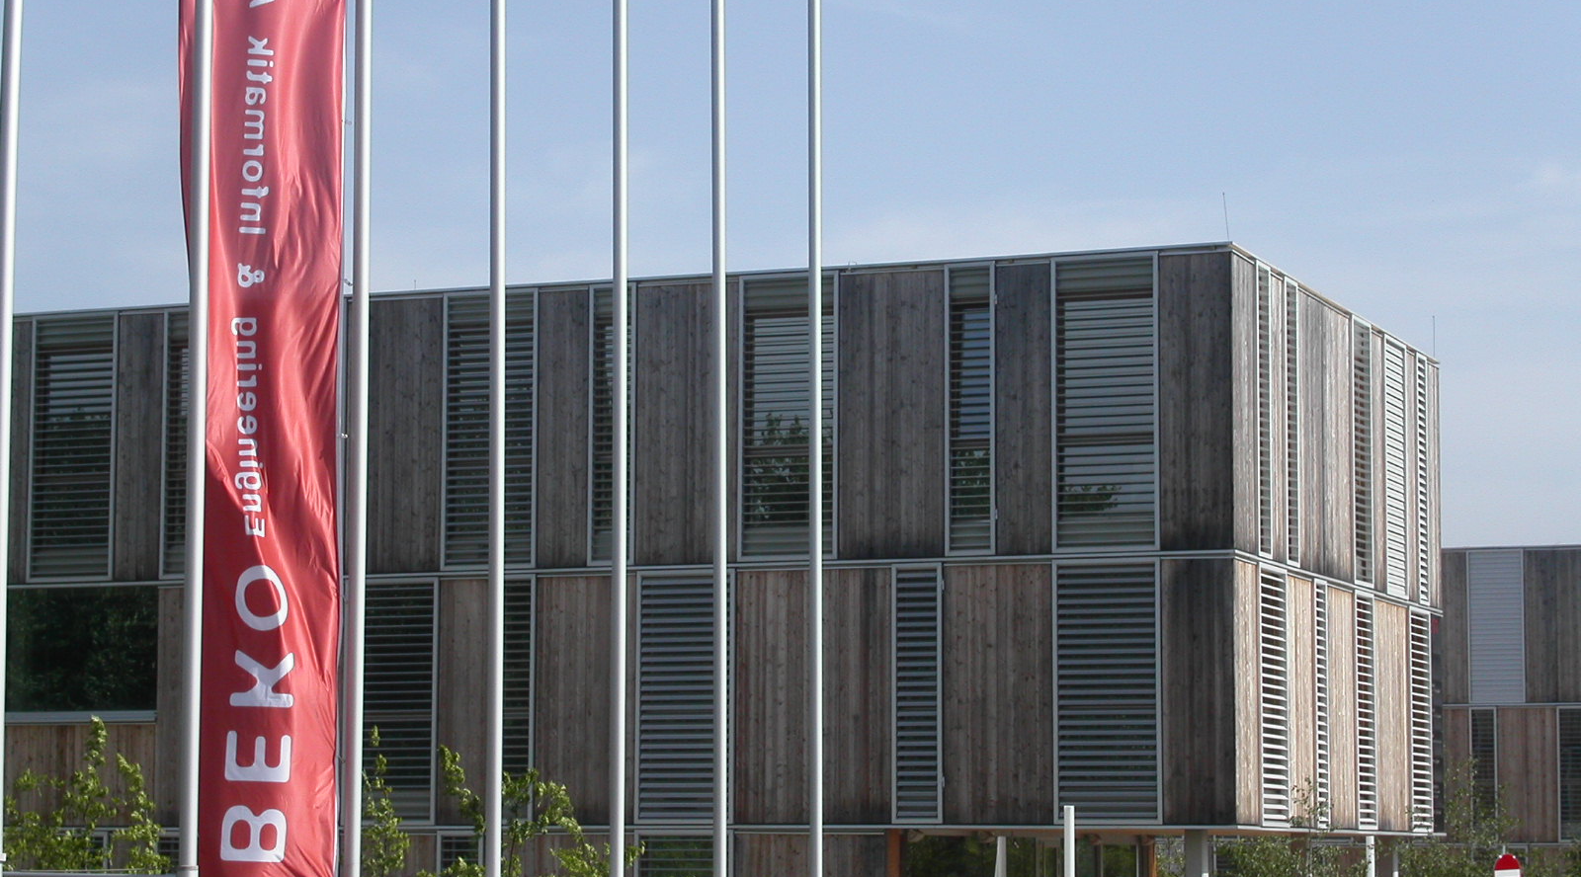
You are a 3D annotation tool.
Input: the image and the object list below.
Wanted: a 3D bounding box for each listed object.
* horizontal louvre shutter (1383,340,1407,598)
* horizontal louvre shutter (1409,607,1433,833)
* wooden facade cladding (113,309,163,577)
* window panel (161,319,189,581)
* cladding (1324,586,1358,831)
[{"bbox_3d":[9.193,0.474,57.055,0.100,3.958,1.487,-2,-7,22],"label":"horizontal louvre shutter"},{"bbox_3d":[9.742,4.394,58.019,0.100,3.427,1.442,-2,-7,22],"label":"horizontal louvre shutter"},{"bbox_3d":[-9.522,0.116,54.887,0.770,3.944,0.100,-2,-7,22],"label":"wooden facade cladding"},{"bbox_3d":[-8.830,0.077,54.609,0.710,3.951,0.100,-2,-7,22],"label":"window panel"},{"bbox_3d":[8.153,4.013,55.634,0.100,3.553,1.673,-2,-7,22],"label":"cladding"}]

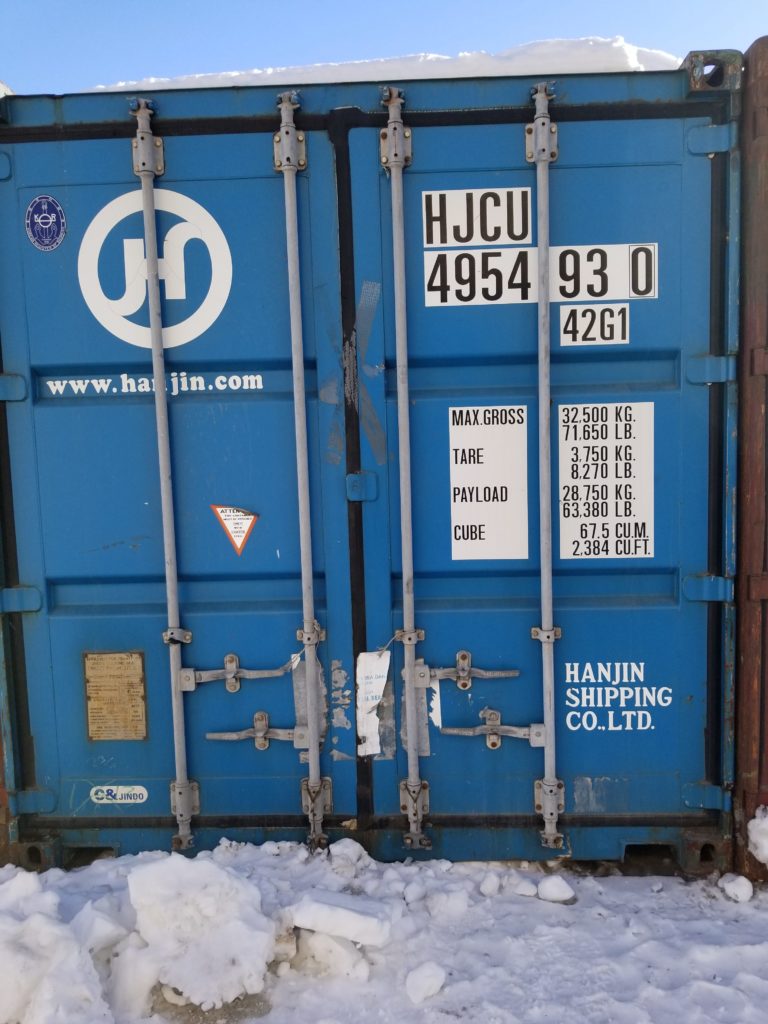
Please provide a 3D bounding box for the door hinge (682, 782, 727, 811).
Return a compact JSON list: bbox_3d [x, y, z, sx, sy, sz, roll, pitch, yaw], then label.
[{"bbox_3d":[1.070,0.948,2.559,0.147,0.081,0.045,-2,5,1],"label":"door hinge"}]

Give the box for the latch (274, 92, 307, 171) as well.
[{"bbox_3d":[-0.292,-1.188,2.407,0.098,0.223,0.055,-1,6,2],"label":"latch"}]

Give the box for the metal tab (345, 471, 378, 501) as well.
[{"bbox_3d":[-0.070,-0.083,2.525,0.102,0.099,0.016,-1,6,2],"label":"metal tab"}]

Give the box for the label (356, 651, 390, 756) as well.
[{"bbox_3d":[-0.035,0.649,2.594,0.113,0.364,0.012,-1,5,2],"label":"label"}]

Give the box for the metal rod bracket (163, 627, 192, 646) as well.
[{"bbox_3d":[-0.691,0.418,2.577,0.100,0.060,0.056,-1,5,2],"label":"metal rod bracket"}]

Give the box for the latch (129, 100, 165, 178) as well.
[{"bbox_3d":[-0.736,-1.163,2.391,0.100,0.216,0.065,-2,5,1],"label":"latch"}]

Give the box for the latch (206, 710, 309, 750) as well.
[{"bbox_3d":[-0.426,0.739,2.594,0.348,0.136,0.060,-1,5,2],"label":"latch"}]

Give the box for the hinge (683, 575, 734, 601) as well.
[{"bbox_3d":[1.056,0.251,2.506,0.156,0.084,0.040,-1,6,2],"label":"hinge"}]

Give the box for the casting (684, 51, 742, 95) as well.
[{"bbox_3d":[1.006,-1.333,2.402,0.162,0.118,0.178,-1,5,2],"label":"casting"}]

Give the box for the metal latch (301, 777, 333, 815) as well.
[{"bbox_3d":[-0.224,0.953,2.580,0.100,0.116,0.060,-2,5,1],"label":"metal latch"}]

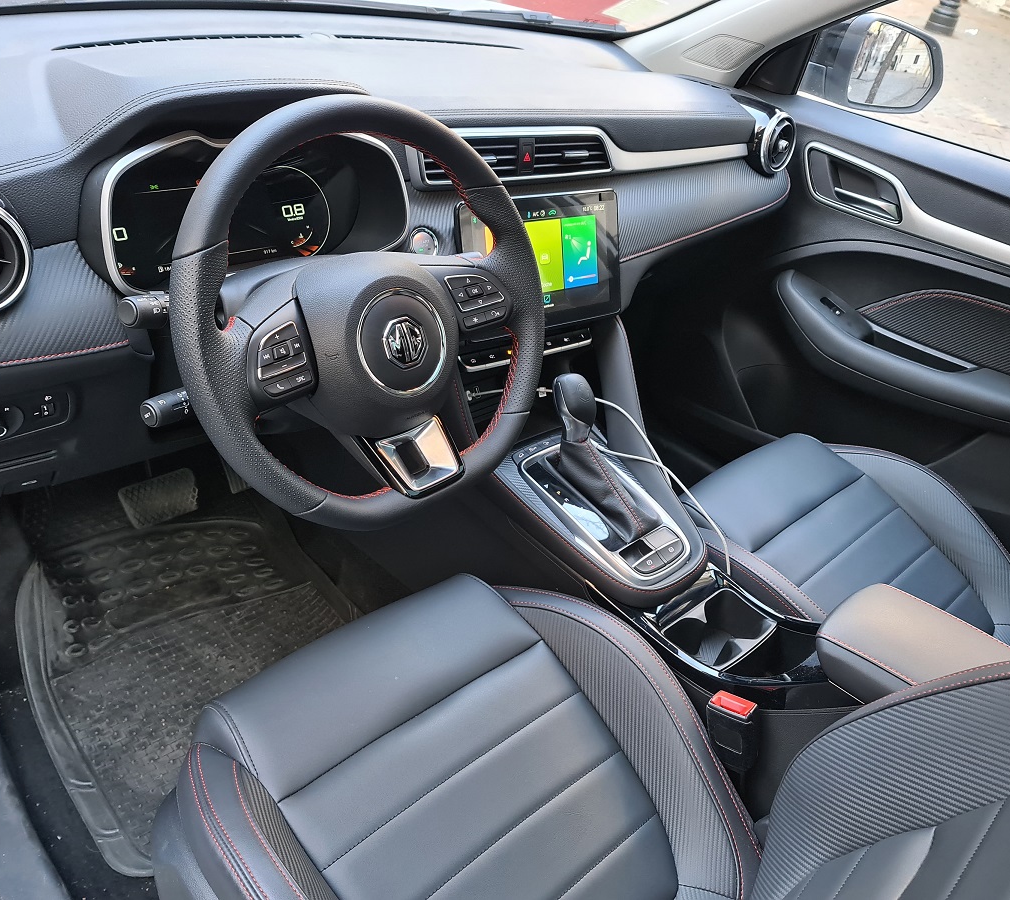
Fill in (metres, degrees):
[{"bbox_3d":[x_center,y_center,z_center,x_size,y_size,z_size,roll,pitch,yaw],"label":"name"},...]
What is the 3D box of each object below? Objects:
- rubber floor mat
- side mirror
[{"bbox_3d":[-0.432,0.257,1.259,0.445,0.060,0.595,-18,41,-35],"label":"rubber floor mat"},{"bbox_3d":[0.679,-0.720,1.600,0.230,0.158,0.130,-11,37,-28],"label":"side mirror"}]

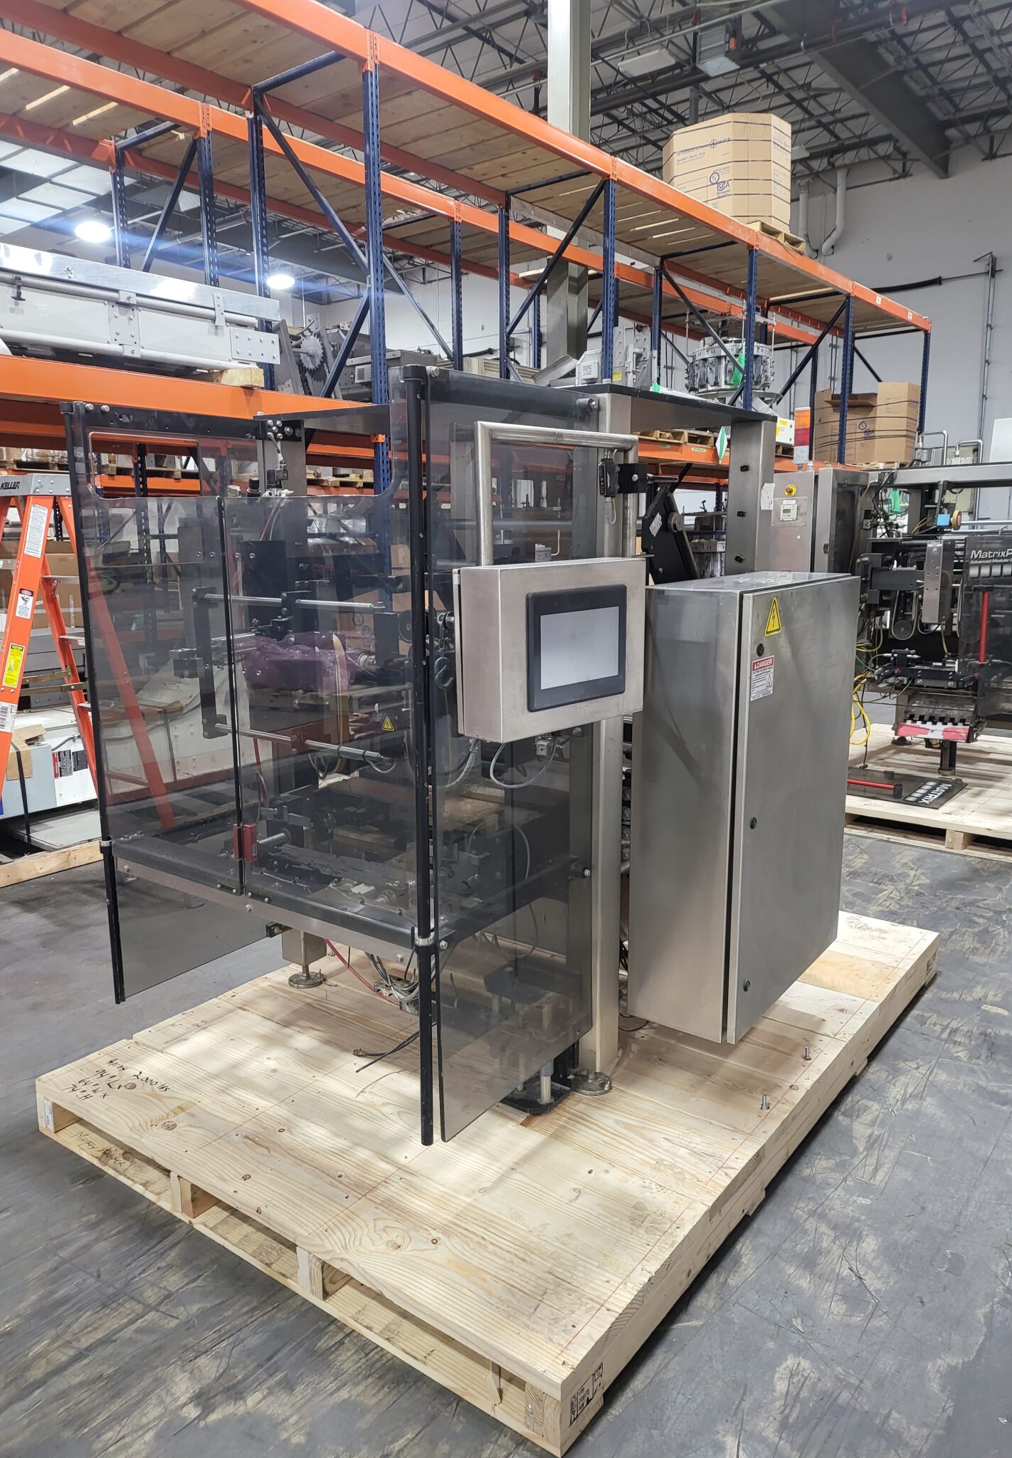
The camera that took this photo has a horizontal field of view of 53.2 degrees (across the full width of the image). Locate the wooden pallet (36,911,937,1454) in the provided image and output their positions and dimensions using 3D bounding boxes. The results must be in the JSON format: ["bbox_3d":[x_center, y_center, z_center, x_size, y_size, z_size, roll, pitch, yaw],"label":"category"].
[{"bbox_3d":[0.156,0.895,3.145,1.652,0.145,2.438,7,13,36],"label":"wooden pallet"}]

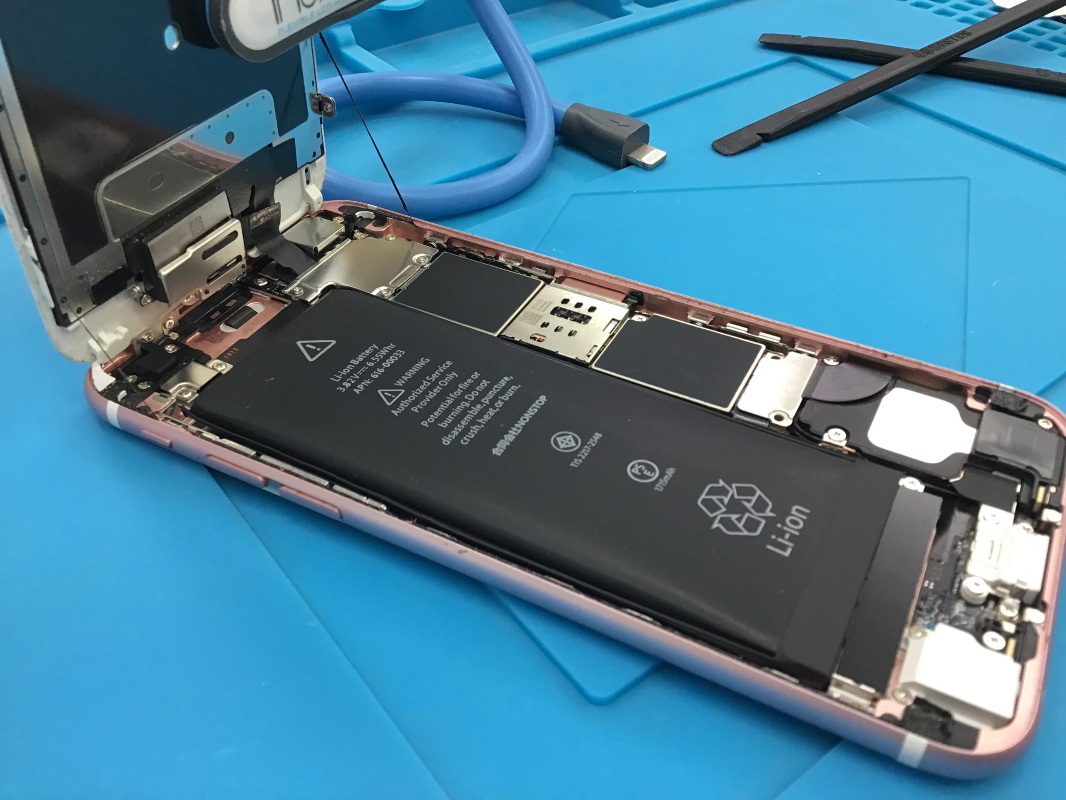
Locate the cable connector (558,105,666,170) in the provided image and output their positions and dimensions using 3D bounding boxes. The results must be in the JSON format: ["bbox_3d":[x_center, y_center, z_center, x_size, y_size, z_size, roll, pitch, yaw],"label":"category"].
[{"bbox_3d":[0.017,-0.057,0.206,0.025,0.008,0.010,30,50,29],"label":"cable connector"}]

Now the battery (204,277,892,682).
[{"bbox_3d":[0.000,0.006,0.138,0.097,0.005,0.038,19,46,20],"label":"battery"}]

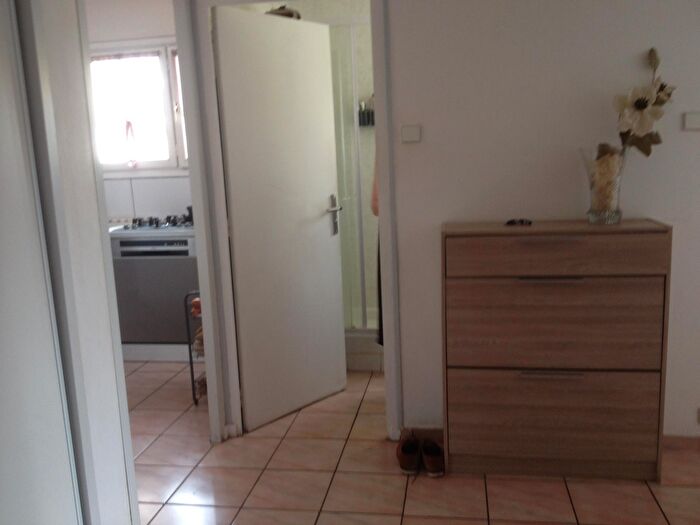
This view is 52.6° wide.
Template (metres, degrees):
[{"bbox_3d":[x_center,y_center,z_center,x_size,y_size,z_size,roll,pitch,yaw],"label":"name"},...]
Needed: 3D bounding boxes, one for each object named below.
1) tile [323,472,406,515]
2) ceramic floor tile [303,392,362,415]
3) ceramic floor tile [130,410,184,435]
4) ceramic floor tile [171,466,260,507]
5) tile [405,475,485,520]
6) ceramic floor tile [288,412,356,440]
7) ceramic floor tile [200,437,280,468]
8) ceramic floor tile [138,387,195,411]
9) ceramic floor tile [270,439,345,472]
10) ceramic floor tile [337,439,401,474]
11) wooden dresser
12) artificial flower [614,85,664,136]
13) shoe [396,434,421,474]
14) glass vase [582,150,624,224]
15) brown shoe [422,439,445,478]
[{"bbox_3d":[0.072,0.967,2.964,0.325,0.010,0.325,-1,11,10],"label":"tile"},{"bbox_3d":[-0.077,0.774,3.892,0.320,0.010,0.320,-1,10,10],"label":"ceramic floor tile"},{"bbox_3d":[-1.110,0.865,3.826,0.325,0.010,0.325,-1,11,10],"label":"ceramic floor tile"},{"bbox_3d":[-0.562,0.958,3.015,0.320,0.010,0.320,-1,10,10],"label":"ceramic floor tile"},{"bbox_3d":[0.395,0.962,2.907,0.325,0.010,0.325,-1,11,10],"label":"tile"},{"bbox_3d":[-0.133,0.834,3.580,0.320,0.010,0.320,-1,10,10],"label":"ceramic floor tile"},{"bbox_3d":[-0.519,0.916,3.395,0.325,0.010,0.325,-1,11,10],"label":"ceramic floor tile"},{"bbox_3d":[-1.056,0.804,4.144,0.325,0.010,0.325,-1,11,10],"label":"ceramic floor tile"},{"bbox_3d":[-0.196,0.911,3.338,0.325,0.010,0.325,-1,11,10],"label":"ceramic floor tile"},{"bbox_3d":[0.127,0.906,3.282,0.325,0.010,0.325,-1,11,10],"label":"ceramic floor tile"},{"bbox_3d":[0.860,0.366,3.058,0.889,1.064,0.288,-1,11,12],"label":"wooden dresser"},{"bbox_3d":[1.137,-0.597,2.781,0.170,0.175,0.110,0,11,16],"label":"artificial flower"},{"bbox_3d":[0.268,0.854,3.227,0.105,0.095,0.285,-2,10,5],"label":"shoe"},{"bbox_3d":[1.052,-0.317,2.944,0.170,0.302,0.170,-1,11,10],"label":"glass vase"},{"bbox_3d":[0.373,0.839,3.125,0.100,0.095,0.270,-2,10,6],"label":"brown shoe"}]

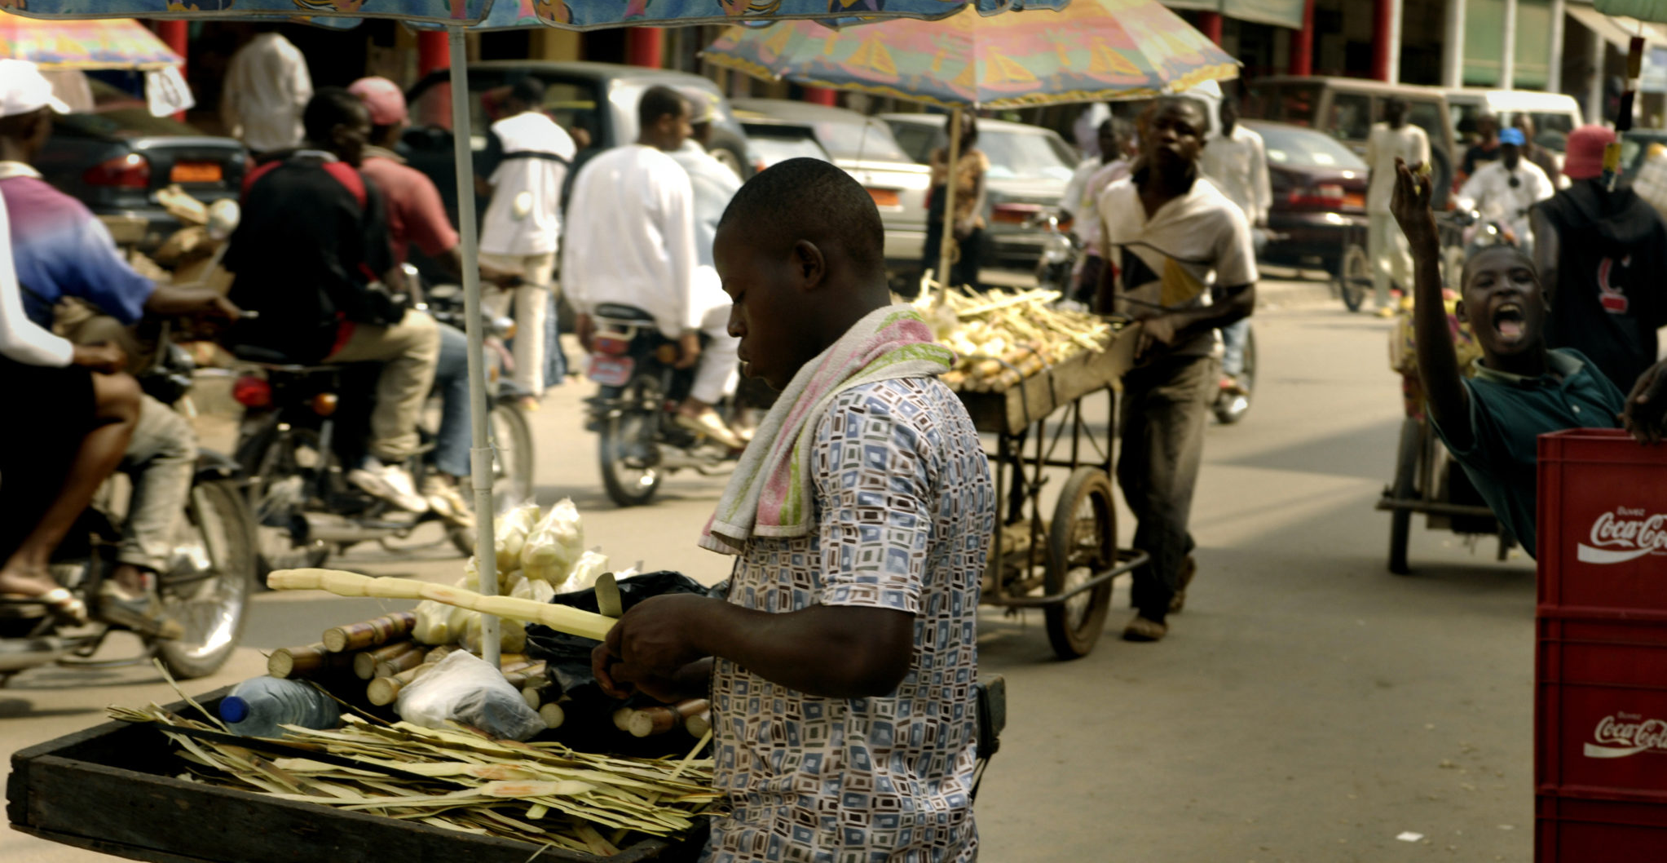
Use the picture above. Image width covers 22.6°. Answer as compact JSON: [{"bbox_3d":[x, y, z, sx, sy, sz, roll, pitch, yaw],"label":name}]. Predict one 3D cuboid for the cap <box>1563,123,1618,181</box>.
[{"bbox_3d":[2.670,-0.982,14.700,0.190,0.190,0.230,1,5,5],"label":"cap"}]

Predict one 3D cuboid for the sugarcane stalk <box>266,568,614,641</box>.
[{"bbox_3d":[-0.449,0.201,4.835,0.466,0.035,0.030,7,6,21],"label":"sugarcane stalk"}]

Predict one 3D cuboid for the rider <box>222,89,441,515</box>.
[{"bbox_3d":[-1.700,-0.440,14.150,0.530,1.420,0.700,5,5,30],"label":"rider"}]

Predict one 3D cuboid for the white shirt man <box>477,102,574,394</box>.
[{"bbox_3d":[-1.585,-0.970,21.500,0.500,1.700,0.380,4,5,18],"label":"white shirt man"}]

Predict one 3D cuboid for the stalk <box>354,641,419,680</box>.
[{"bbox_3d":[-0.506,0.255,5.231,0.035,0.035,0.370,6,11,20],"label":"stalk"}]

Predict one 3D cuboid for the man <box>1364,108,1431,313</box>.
[{"bbox_3d":[4.430,-1.765,32.700,0.500,1.700,0.400,4,5,20],"label":"man"}]

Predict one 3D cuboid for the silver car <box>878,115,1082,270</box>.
[{"bbox_3d":[1.147,-2.194,38.000,1.720,1.450,4.400,-1,5,-22],"label":"silver car"}]

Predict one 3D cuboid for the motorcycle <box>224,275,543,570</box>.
[{"bbox_3d":[-1.532,-0.080,14.613,0.740,1.060,1.950,5,6,27],"label":"motorcycle"}]

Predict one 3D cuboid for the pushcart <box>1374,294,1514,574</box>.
[{"bbox_3d":[2.500,-0.010,15.300,1.000,1.060,1.400,4,4,10],"label":"pushcart"}]

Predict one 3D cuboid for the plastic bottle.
[{"bbox_3d":[-0.672,0.335,5.005,0.082,0.082,0.260,1,-3,15],"label":"plastic bottle"}]

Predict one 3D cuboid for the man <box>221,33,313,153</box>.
[{"bbox_3d":[-3.340,-1.750,24.600,0.540,1.700,0.360,2,4,-4],"label":"man"}]

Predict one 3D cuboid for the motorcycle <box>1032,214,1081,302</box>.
[{"bbox_3d":[1.425,-0.721,23.395,0.740,1.080,1.950,4,5,18],"label":"motorcycle"}]

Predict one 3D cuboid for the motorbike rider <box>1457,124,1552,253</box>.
[{"bbox_3d":[4.493,-1.448,27.800,0.660,1.250,0.680,2,5,13],"label":"motorbike rider"}]

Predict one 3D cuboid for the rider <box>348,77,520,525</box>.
[{"bbox_3d":[-1.400,-0.442,14.050,0.600,1.480,0.750,4,5,30],"label":"rider"}]

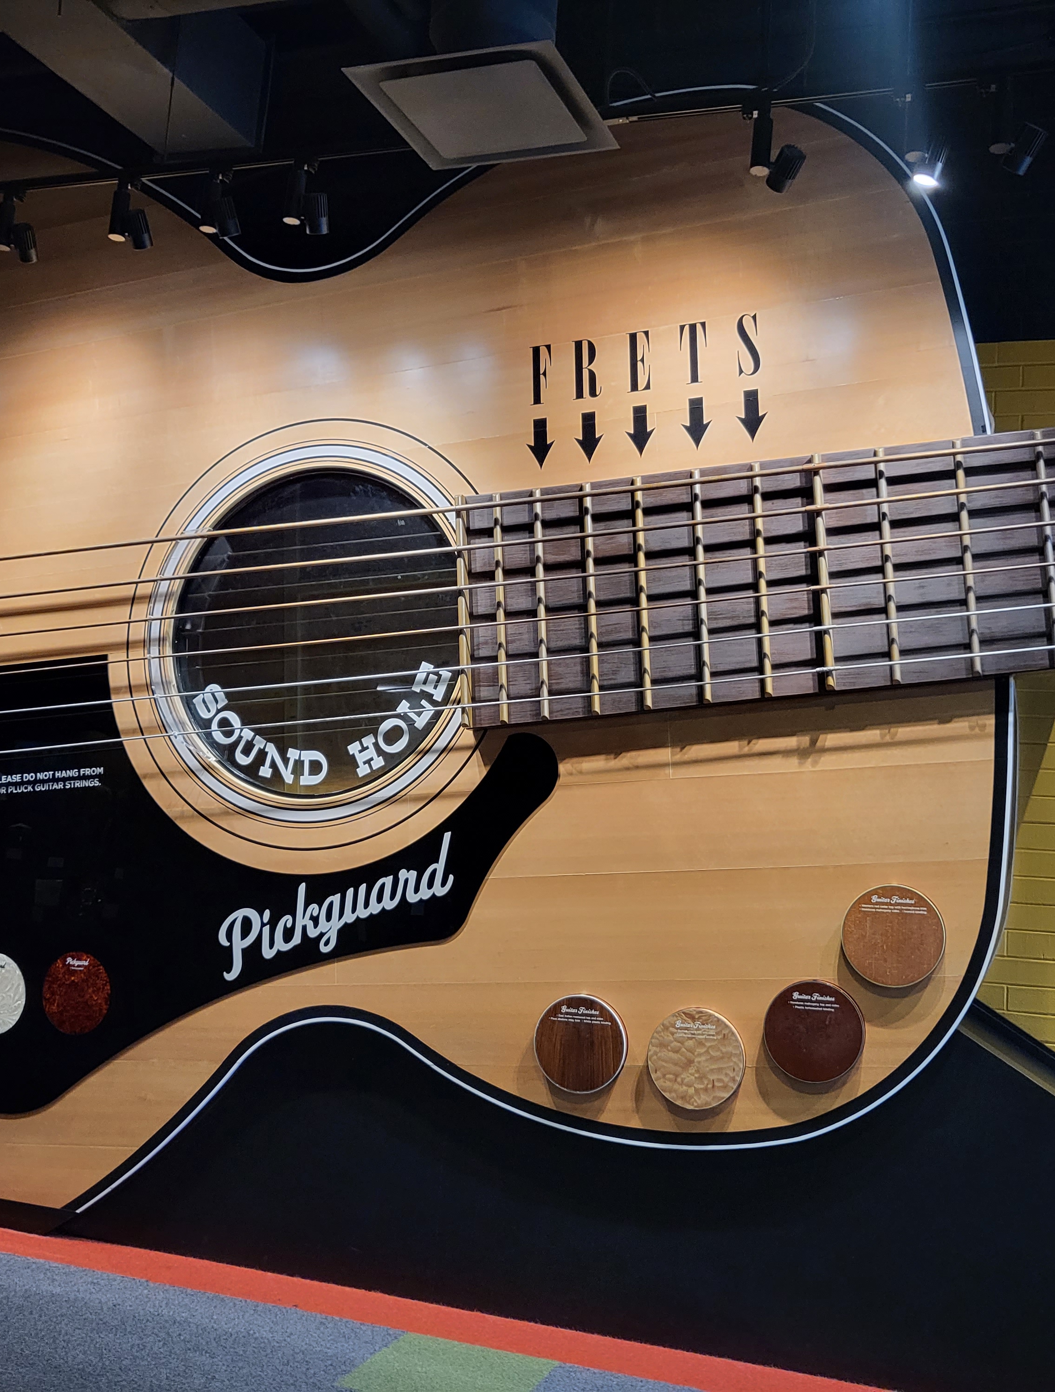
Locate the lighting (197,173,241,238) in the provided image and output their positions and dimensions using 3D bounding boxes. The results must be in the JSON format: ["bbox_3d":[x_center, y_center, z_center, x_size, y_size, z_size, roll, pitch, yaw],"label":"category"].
[{"bbox_3d":[-1.033,-1.641,4.662,0.135,0.205,0.100,8,-9,-24],"label":"lighting"}]

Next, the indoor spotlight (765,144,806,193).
[{"bbox_3d":[0.744,-1.522,4.025,0.064,0.064,0.135,8,-38,-23],"label":"indoor spotlight"}]

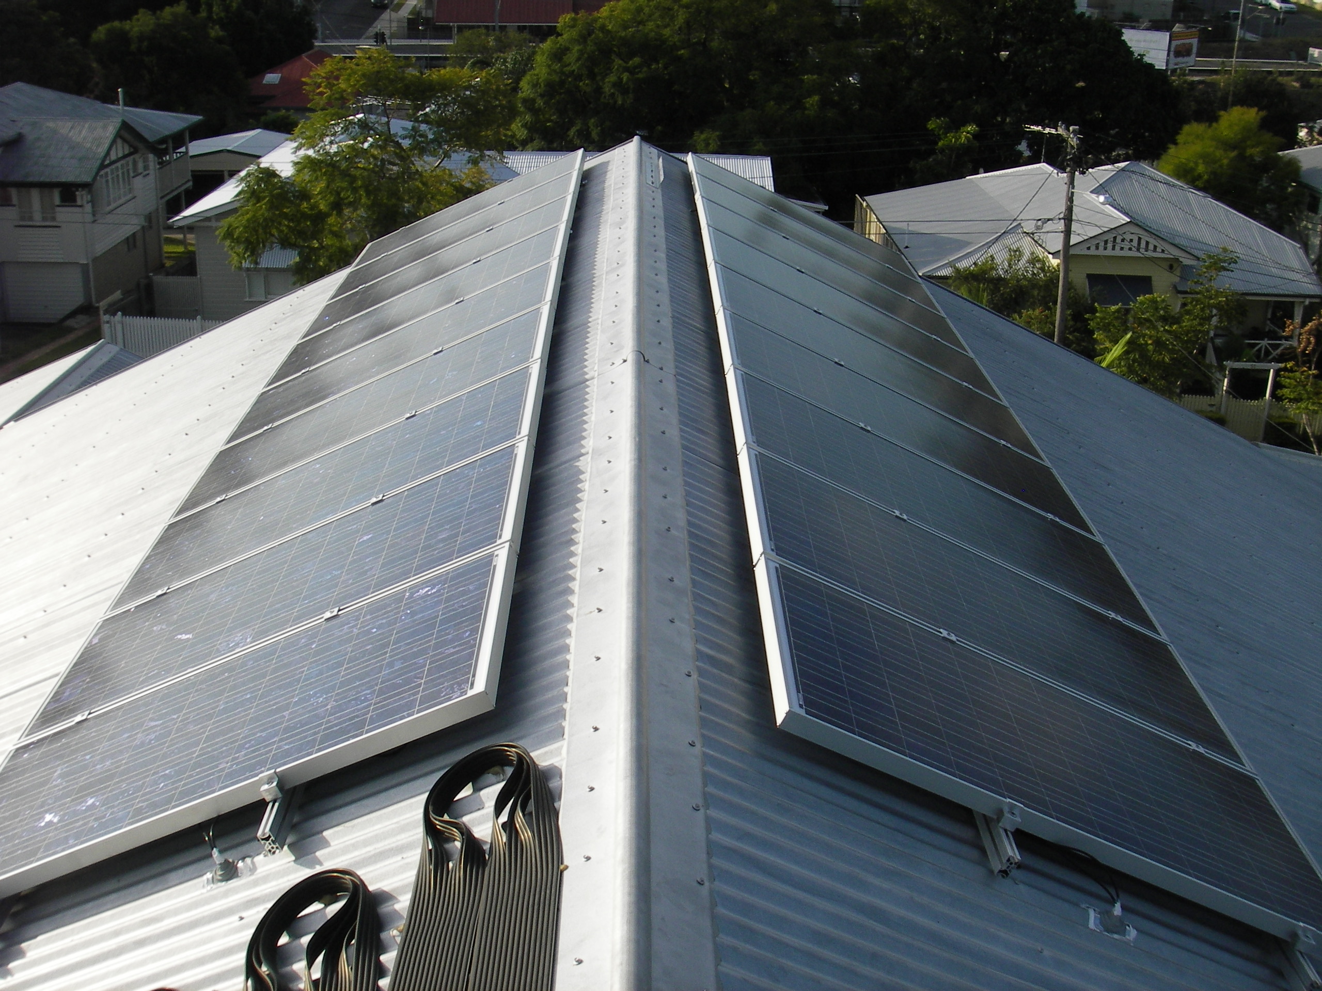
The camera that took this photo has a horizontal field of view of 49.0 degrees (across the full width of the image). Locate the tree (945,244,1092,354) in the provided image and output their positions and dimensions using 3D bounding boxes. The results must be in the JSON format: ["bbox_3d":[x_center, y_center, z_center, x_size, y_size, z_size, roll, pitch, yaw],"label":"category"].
[{"bbox_3d":[10.296,-4.895,41.821,4.230,4.710,3.380,1,23,0],"label":"tree"}]

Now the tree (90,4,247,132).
[{"bbox_3d":[-24.048,-19.799,70.962,8.080,8.530,7.680,1,23,0],"label":"tree"}]

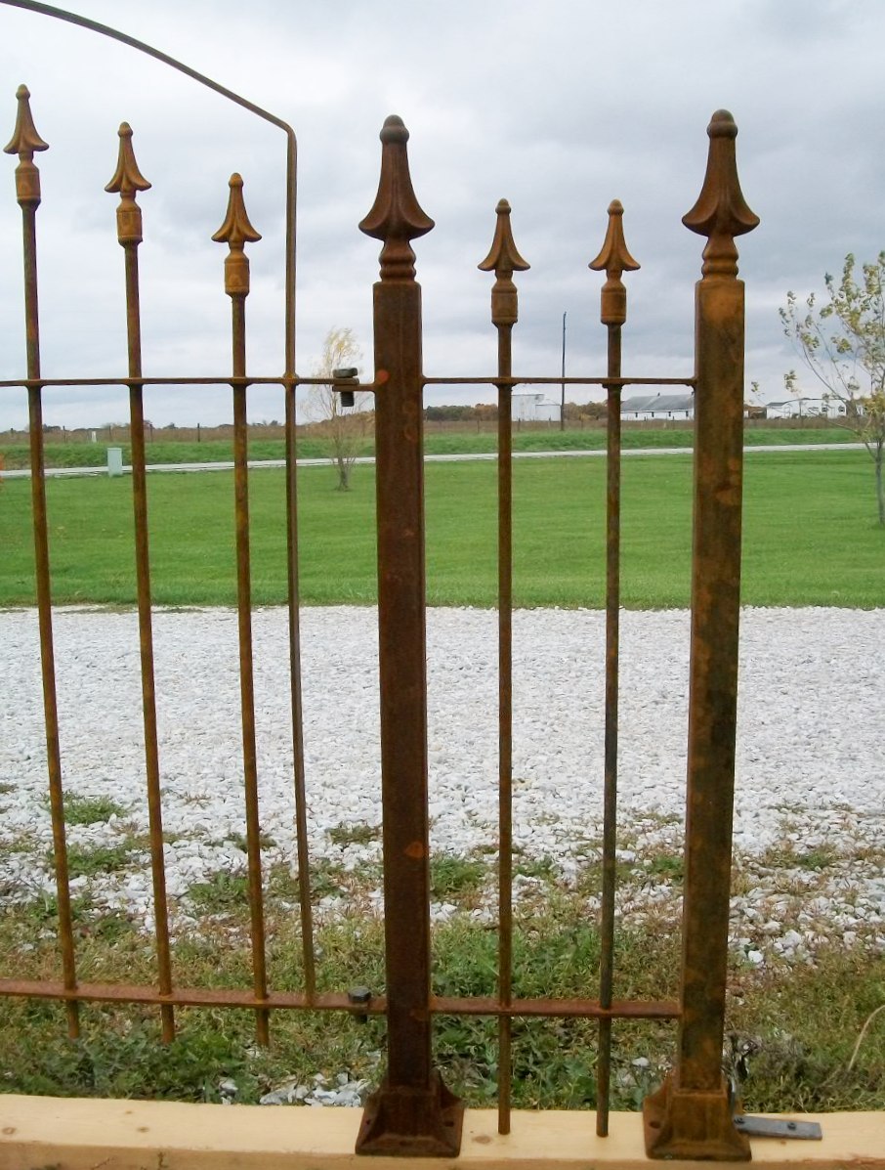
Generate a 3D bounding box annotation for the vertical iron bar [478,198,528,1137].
[{"bbox_3d":[0.075,0.137,1.457,0.057,1.153,0.055,0,8,4],"label":"vertical iron bar"}]

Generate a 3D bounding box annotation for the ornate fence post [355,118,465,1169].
[{"bbox_3d":[-0.047,0.084,1.459,0.128,1.238,0.128,0,8,4],"label":"ornate fence post"}]

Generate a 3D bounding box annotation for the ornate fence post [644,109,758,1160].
[{"bbox_3d":[0.321,0.084,1.431,0.128,1.238,0.128,0,8,4],"label":"ornate fence post"}]

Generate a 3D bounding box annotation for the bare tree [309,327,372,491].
[{"bbox_3d":[-1.673,-2.882,20.000,1.050,2.720,1.050,0,8,4],"label":"bare tree"}]

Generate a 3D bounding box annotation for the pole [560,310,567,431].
[{"bbox_3d":[8.772,-15.430,88.000,0.300,8.600,0.300,0,8,4],"label":"pole"}]

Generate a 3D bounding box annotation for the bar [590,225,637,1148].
[{"bbox_3d":[0.202,0.138,1.447,0.057,1.148,0.055,0,8,4],"label":"bar"}]

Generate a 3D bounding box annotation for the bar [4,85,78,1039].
[{"bbox_3d":[-0.488,0.002,1.467,0.057,1.178,0.055,0,8,4],"label":"bar"}]

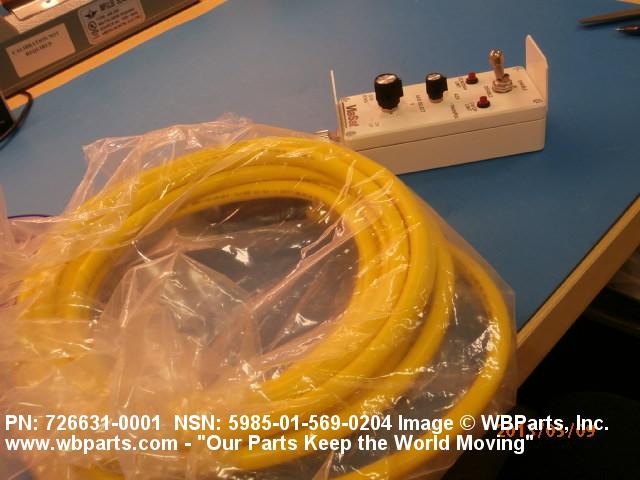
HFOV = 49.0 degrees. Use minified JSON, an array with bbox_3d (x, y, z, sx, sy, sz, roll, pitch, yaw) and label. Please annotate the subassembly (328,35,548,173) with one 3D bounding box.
[{"bbox_3d":[0.089,-0.104,0.543,0.154,0.074,0.061,-9,39,4],"label":"subassembly"}]

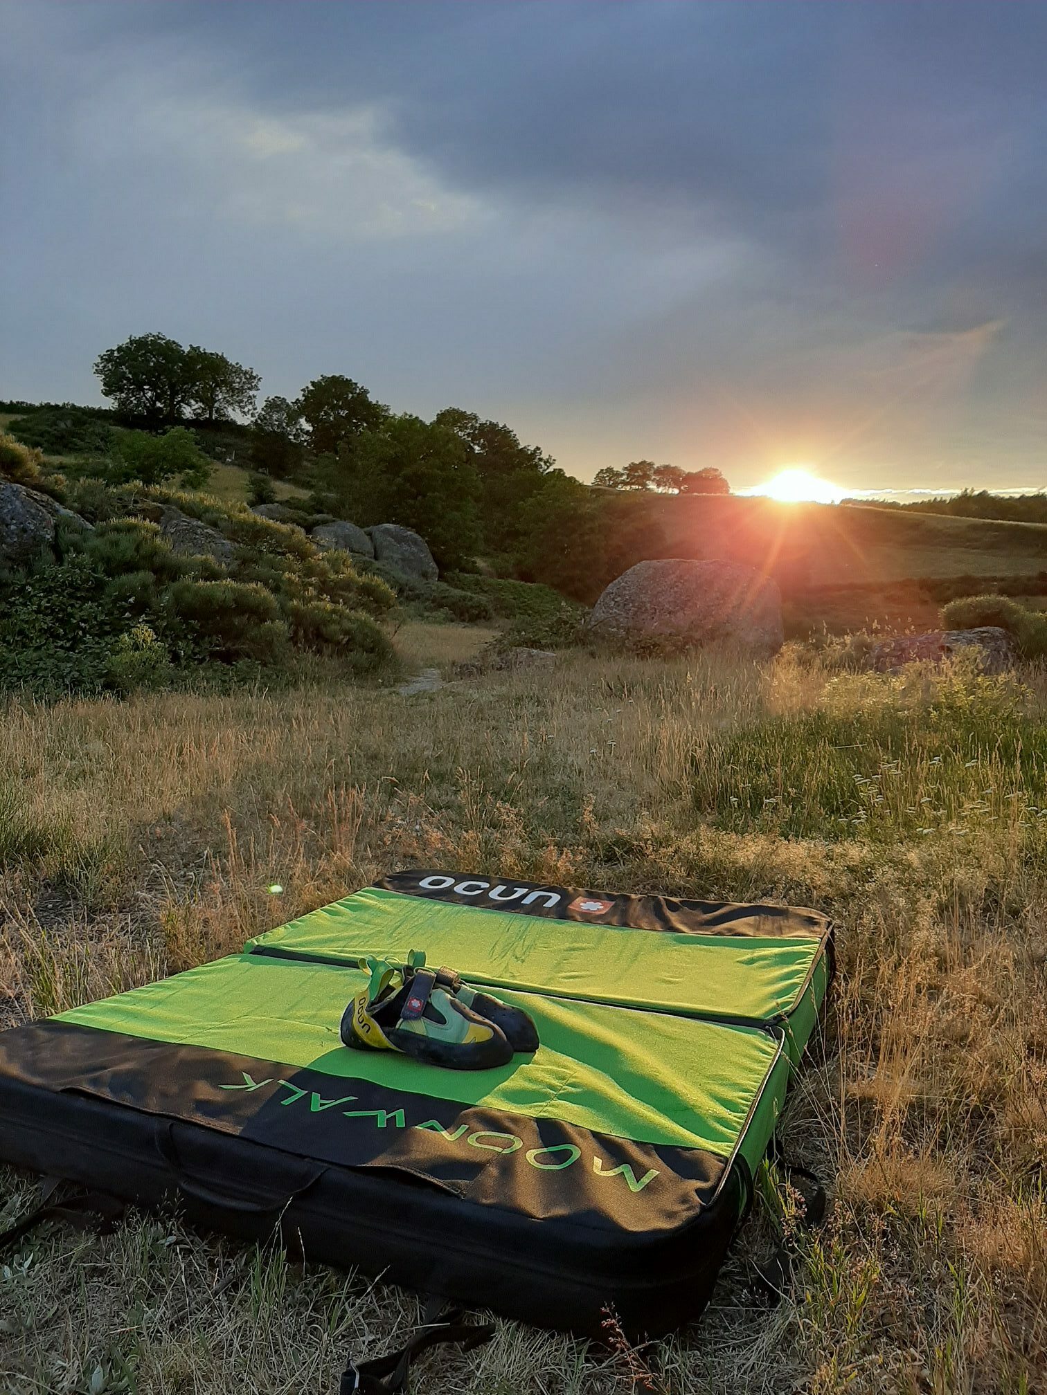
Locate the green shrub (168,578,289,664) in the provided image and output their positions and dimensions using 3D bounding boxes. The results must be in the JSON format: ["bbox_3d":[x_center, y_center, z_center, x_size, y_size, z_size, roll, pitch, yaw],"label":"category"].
[{"bbox_3d":[-3.101,-0.798,11.000,1.270,0.910,1.080,0,6,0],"label":"green shrub"}]

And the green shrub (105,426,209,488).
[{"bbox_3d":[-13.896,-9.133,40.000,4.036,2.330,3.430,0,6,0],"label":"green shrub"}]

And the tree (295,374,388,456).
[{"bbox_3d":[-14.765,-22.799,85.000,7.515,6.830,7.139,0,6,0],"label":"tree"}]

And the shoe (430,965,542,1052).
[{"bbox_3d":[-0.098,0.442,1.540,0.250,0.110,0.095,1,5,13],"label":"shoe"}]

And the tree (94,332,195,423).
[{"bbox_3d":[-34.338,-29.002,95.000,9.091,8.300,8.636,0,6,0],"label":"tree"}]

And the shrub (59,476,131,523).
[{"bbox_3d":[-6.540,-3.002,16.000,1.136,0.769,1.022,0,6,0],"label":"shrub"}]

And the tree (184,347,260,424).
[{"bbox_3d":[-27.421,-28.360,95.000,7.115,6.818,7.115,0,6,0],"label":"tree"}]

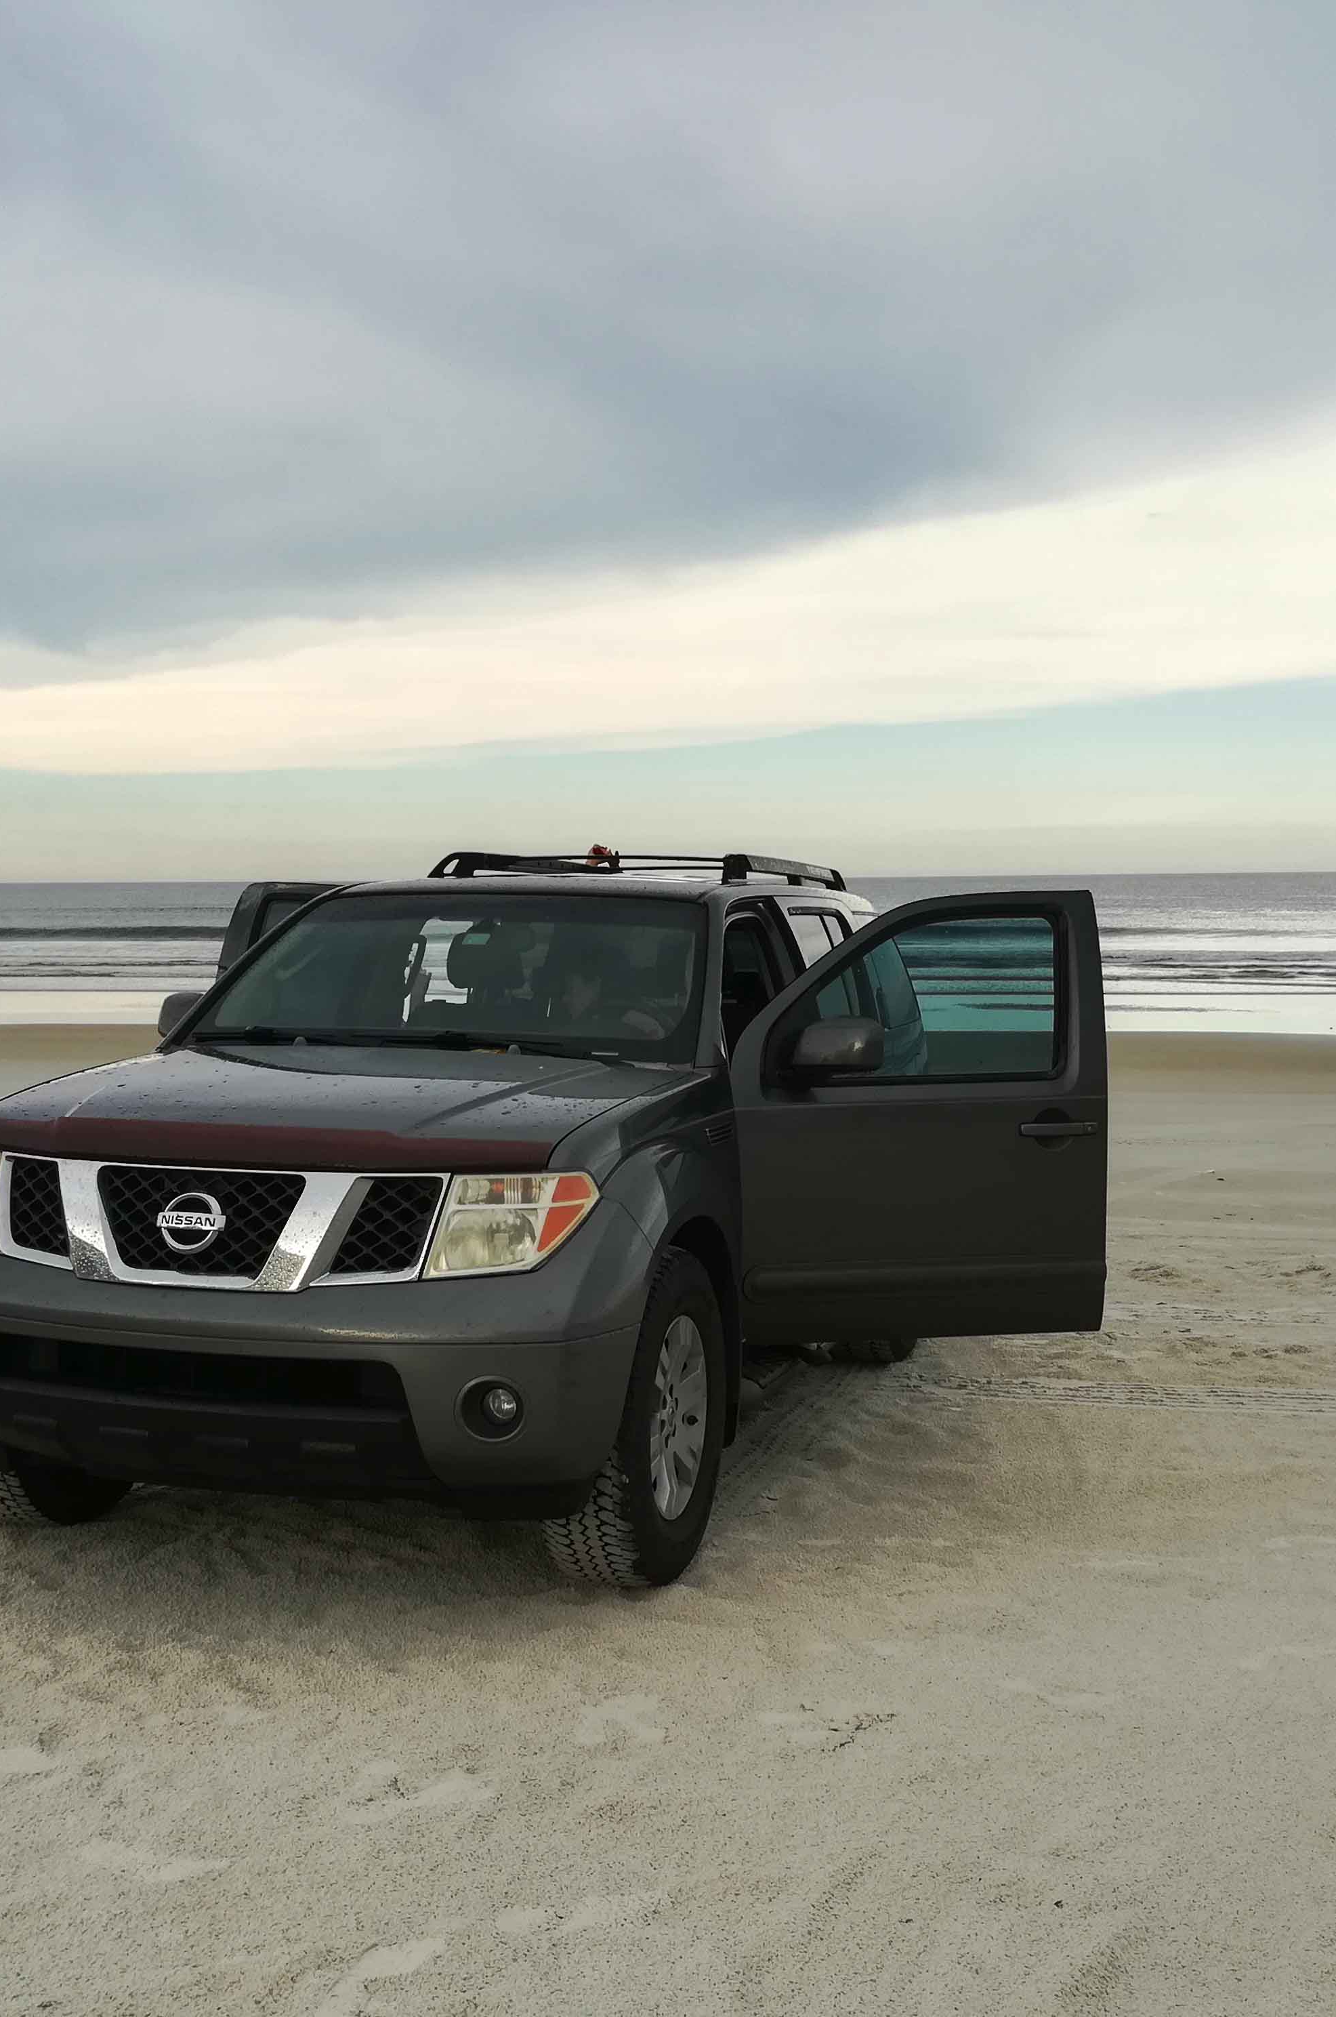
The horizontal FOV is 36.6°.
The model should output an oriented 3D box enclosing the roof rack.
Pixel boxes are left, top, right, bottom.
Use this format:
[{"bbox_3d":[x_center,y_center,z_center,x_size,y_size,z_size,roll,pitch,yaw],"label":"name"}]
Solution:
[{"bbox_3d":[-0.035,-0.487,7.416,1.100,0.110,1.780,1,1,17],"label":"roof rack"}]

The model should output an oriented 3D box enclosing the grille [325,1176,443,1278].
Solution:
[{"bbox_3d":[-0.594,0.455,4.232,0.230,0.215,0.085,1,-8,8],"label":"grille"}]

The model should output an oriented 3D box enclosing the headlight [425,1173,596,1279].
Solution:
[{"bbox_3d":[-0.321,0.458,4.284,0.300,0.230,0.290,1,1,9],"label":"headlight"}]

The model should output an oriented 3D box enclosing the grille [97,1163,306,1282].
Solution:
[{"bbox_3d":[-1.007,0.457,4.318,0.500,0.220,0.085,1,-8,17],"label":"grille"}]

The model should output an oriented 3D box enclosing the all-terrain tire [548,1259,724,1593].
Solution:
[{"bbox_3d":[-0.077,0.954,4.747,0.268,0.783,0.783,1,1,17],"label":"all-terrain tire"}]

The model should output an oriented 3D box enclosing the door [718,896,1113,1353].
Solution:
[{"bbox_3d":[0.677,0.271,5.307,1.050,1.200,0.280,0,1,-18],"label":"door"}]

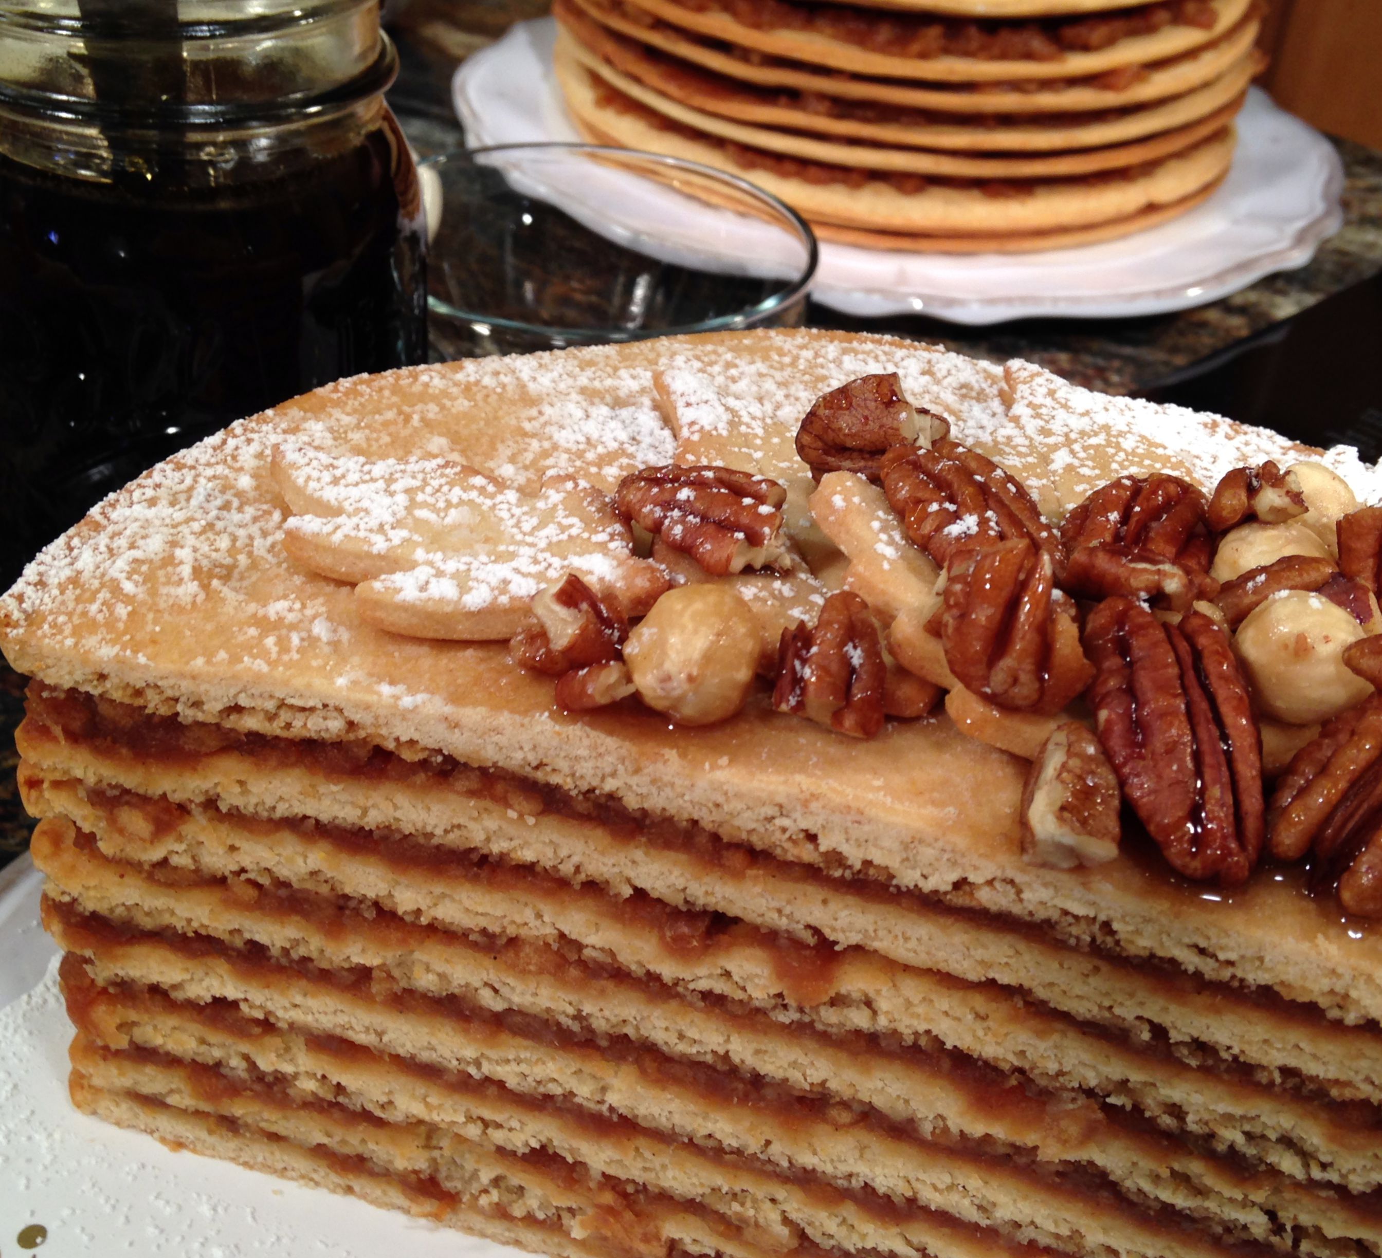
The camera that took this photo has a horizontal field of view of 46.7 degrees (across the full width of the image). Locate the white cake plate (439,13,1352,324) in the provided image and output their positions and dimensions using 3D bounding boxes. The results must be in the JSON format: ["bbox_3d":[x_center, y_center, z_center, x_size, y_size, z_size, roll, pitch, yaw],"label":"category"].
[{"bbox_3d":[0.065,-0.155,0.522,0.284,0.024,0.284,7,37,0],"label":"white cake plate"}]

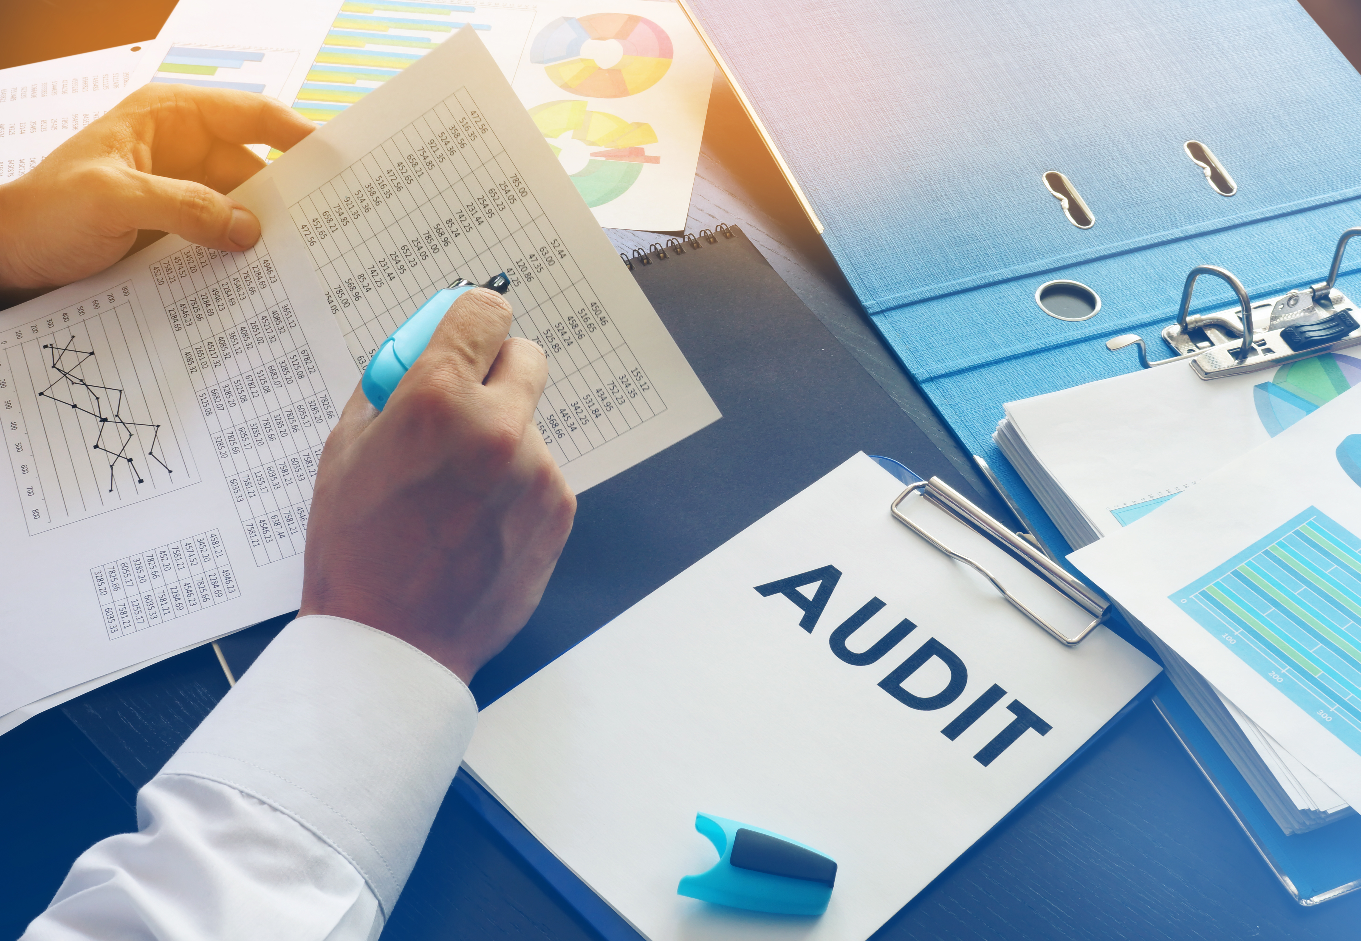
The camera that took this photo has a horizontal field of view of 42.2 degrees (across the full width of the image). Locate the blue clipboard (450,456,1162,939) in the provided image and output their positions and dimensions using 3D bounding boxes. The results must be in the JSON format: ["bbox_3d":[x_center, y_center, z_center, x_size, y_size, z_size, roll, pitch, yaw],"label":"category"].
[{"bbox_3d":[0.065,0.112,0.867,0.321,0.019,0.220,-33,55,-30],"label":"blue clipboard"}]

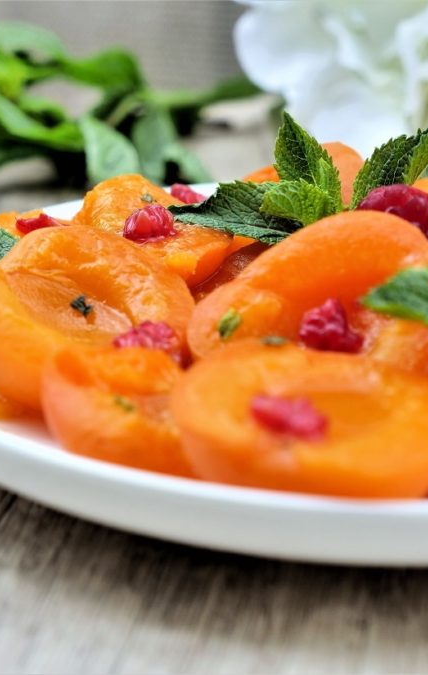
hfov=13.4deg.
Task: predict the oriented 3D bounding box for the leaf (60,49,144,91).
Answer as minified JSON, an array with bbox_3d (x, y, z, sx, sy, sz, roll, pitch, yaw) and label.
[{"bbox_3d":[-0.037,-0.088,0.600,0.030,0.012,0.018,3,20,9],"label":"leaf"}]

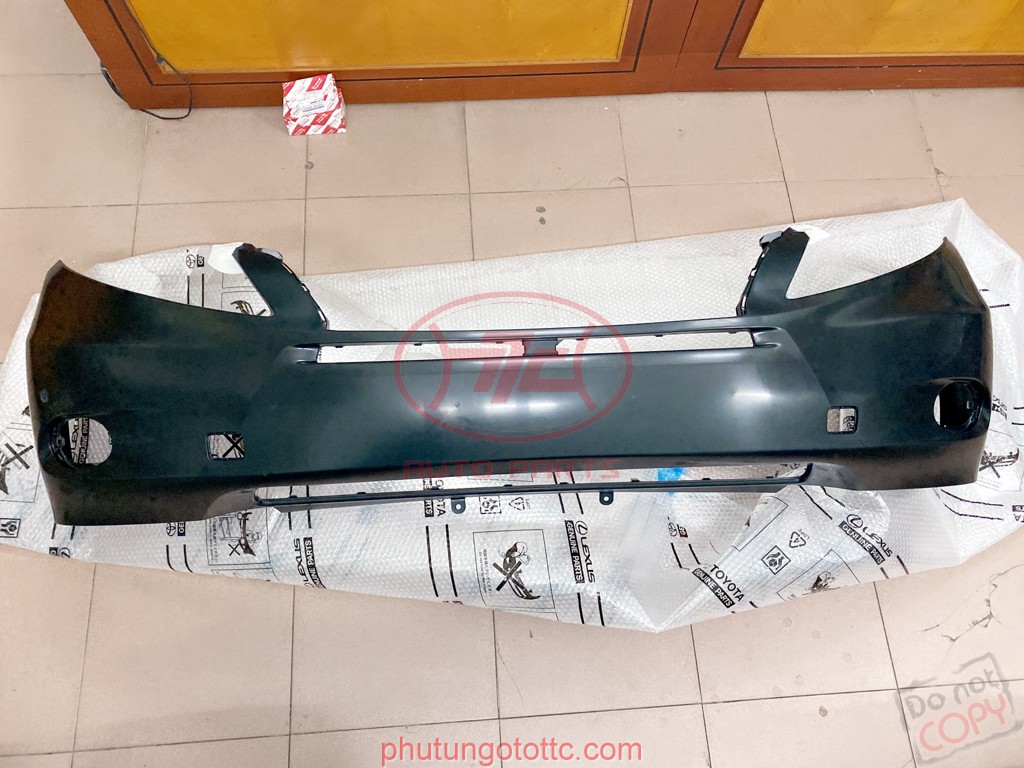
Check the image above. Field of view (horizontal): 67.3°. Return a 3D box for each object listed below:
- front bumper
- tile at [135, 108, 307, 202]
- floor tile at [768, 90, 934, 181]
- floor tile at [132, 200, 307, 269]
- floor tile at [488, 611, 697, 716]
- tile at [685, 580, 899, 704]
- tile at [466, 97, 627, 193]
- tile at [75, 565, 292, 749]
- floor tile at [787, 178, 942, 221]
[{"bbox_3d":[0.018,-0.067,1.459,1.950,0.550,0.610,-2,79,-3],"label":"front bumper"},{"bbox_3d":[-0.716,-0.629,1.943,0.400,0.010,0.400,-3,70,-3],"label":"tile"},{"bbox_3d":[0.879,-0.708,2.038,0.400,0.010,0.400,-3,70,-3],"label":"floor tile"},{"bbox_3d":[-0.689,-0.255,1.805,0.400,0.010,0.400,-3,70,-3],"label":"floor tile"},{"bbox_3d":[0.162,0.455,1.576,0.400,0.010,0.400,-3,70,-3],"label":"floor tile"},{"bbox_3d":[0.561,0.435,1.600,0.400,0.010,0.400,-3,70,-3],"label":"tile"},{"bbox_3d":[0.082,-0.668,1.991,0.400,0.010,0.400,-3,70,-3],"label":"tile"},{"bbox_3d":[-0.636,0.494,1.528,0.400,0.010,0.400,-3,70,-3],"label":"tile"},{"bbox_3d":[0.906,-0.333,1.900,0.400,0.010,0.400,-3,70,-3],"label":"floor tile"}]

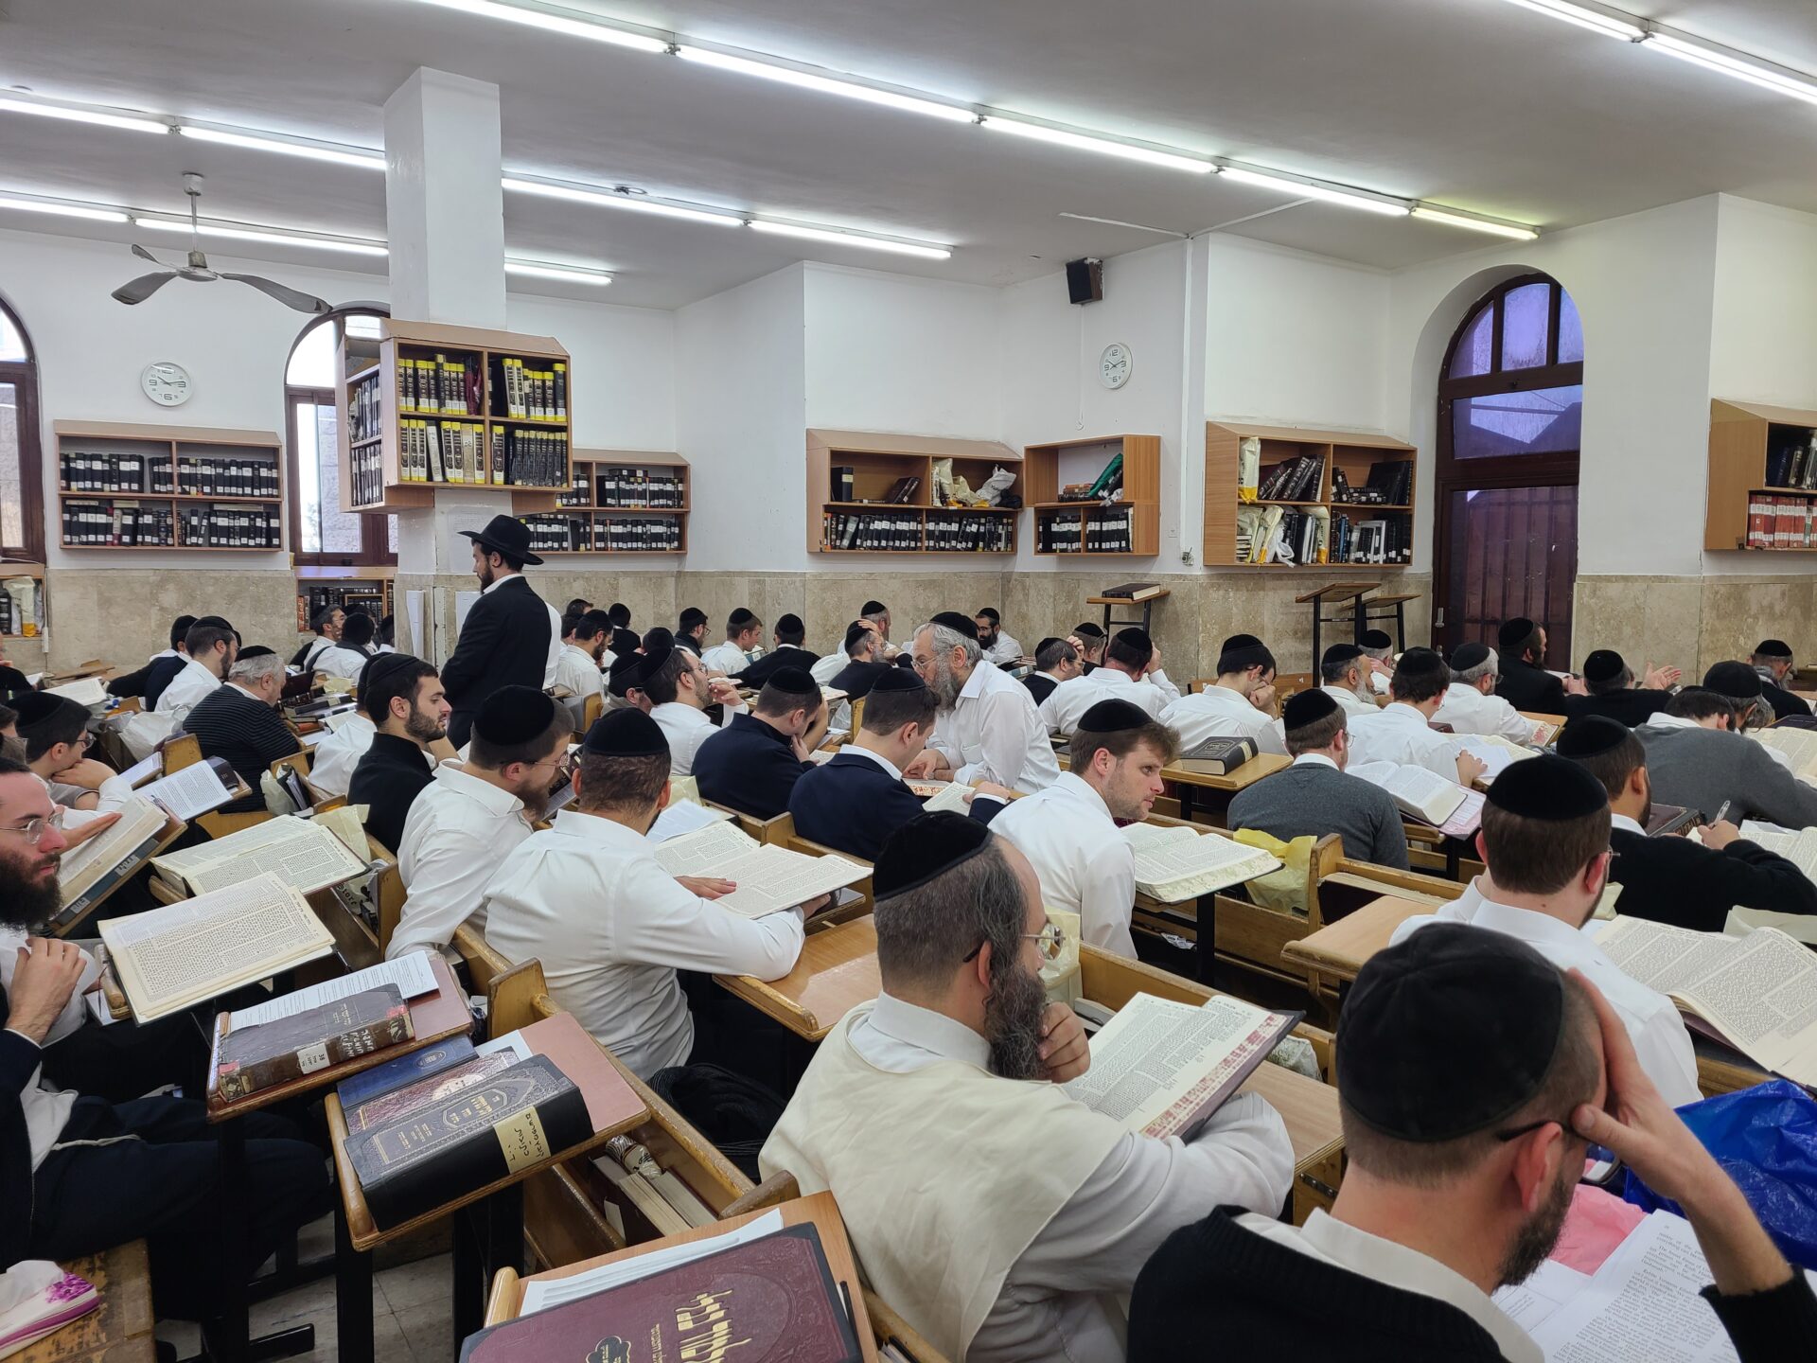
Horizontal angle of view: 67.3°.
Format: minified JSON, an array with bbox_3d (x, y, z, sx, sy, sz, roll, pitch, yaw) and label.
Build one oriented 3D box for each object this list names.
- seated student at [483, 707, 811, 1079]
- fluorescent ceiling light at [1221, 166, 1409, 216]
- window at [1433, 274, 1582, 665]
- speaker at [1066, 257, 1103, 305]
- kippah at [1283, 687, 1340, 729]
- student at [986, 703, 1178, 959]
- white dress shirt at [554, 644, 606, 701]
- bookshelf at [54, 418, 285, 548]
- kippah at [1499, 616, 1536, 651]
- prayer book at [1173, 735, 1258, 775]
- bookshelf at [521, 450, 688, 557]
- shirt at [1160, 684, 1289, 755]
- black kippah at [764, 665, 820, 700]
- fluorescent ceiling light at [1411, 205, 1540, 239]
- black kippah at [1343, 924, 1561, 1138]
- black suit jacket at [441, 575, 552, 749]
[{"bbox_3d":[-0.331,0.686,2.679,0.640,1.250,0.800,4,6,36],"label":"seated student"},{"bbox_3d":[2.280,-2.733,7.556,1.530,0.090,0.080,-3,6,-32],"label":"fluorescent ceiling light"},{"bbox_3d":[4.133,-1.086,9.280,0.120,3.300,1.240,-3,6,-32],"label":"window"},{"bbox_3d":[1.204,-2.733,9.333,0.190,0.300,0.200,-19,16,-40],"label":"speaker"},{"bbox_3d":[1.137,0.078,3.850,0.170,0.090,0.165,-28,18,-28],"label":"kippah"},{"bbox_3d":[0.496,0.672,2.845,0.760,1.250,0.540,-3,6,-28],"label":"student"},{"bbox_3d":[-1.806,0.004,7.500,0.320,0.460,0.450,-3,5,-32],"label":"white dress shirt"},{"bbox_3d":[-4.864,-1.281,9.034,1.310,0.830,0.290,-3,5,-32],"label":"bookshelf"},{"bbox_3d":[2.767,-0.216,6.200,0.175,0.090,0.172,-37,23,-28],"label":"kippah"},{"bbox_3d":[1.115,0.264,4.934,0.177,0.055,0.238,4,21,40],"label":"prayer book"},{"bbox_3d":[-2.480,-1.410,10.628,1.580,0.830,0.290,-3,5,-32],"label":"bookshelf"},{"bbox_3d":[1.180,0.209,5.100,0.400,0.450,0.470,-3,6,-36],"label":"shirt"},{"bbox_3d":[-0.345,0.004,4.050,0.170,0.095,0.165,0,5,0],"label":"black kippah"},{"bbox_3d":[3.443,-2.771,8.247,1.190,0.090,0.070,-3,5,-32],"label":"fluorescent ceiling light"},{"bbox_3d":[0.405,0.255,1.038,0.178,0.090,0.178,-40,22,-21],"label":"black kippah"},{"bbox_3d":[-1.686,-0.044,5.600,0.340,0.780,0.480,2,5,22],"label":"black suit jacket"}]

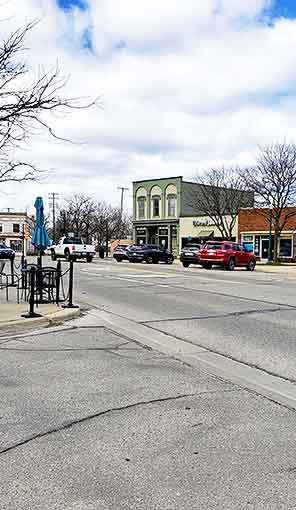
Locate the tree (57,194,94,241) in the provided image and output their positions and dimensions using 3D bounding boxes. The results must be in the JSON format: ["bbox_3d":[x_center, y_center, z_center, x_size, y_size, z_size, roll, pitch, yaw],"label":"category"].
[{"bbox_3d":[-10.647,-4.773,75.000,5.600,8.300,5.600,0,1,0],"label":"tree"}]

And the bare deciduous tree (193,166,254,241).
[{"bbox_3d":[5.901,-3.251,41.000,5.000,7.700,5.000,1,1,0],"label":"bare deciduous tree"}]

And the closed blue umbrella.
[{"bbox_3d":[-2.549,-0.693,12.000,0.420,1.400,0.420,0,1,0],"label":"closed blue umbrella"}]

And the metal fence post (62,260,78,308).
[{"bbox_3d":[-1.605,0.605,10.690,0.370,0.970,0.370,1,1,0],"label":"metal fence post"}]

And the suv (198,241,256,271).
[{"bbox_3d":[5.309,0.046,33.600,1.920,1.800,4.800,1,1,33],"label":"suv"}]

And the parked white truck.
[{"bbox_3d":[-6.400,-0.489,43.000,2.030,1.950,5.800,1,1,-27],"label":"parked white truck"}]

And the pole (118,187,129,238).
[{"bbox_3d":[-4.566,-6.203,88.000,2.000,11.200,0.400,2,1,0],"label":"pole"}]

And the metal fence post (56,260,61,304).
[{"bbox_3d":[-2.011,0.624,11.500,0.090,0.990,0.090,0,1,0],"label":"metal fence post"}]

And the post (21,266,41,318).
[{"bbox_3d":[-2.076,0.625,9.190,0.370,0.970,0.370,1,1,0],"label":"post"}]

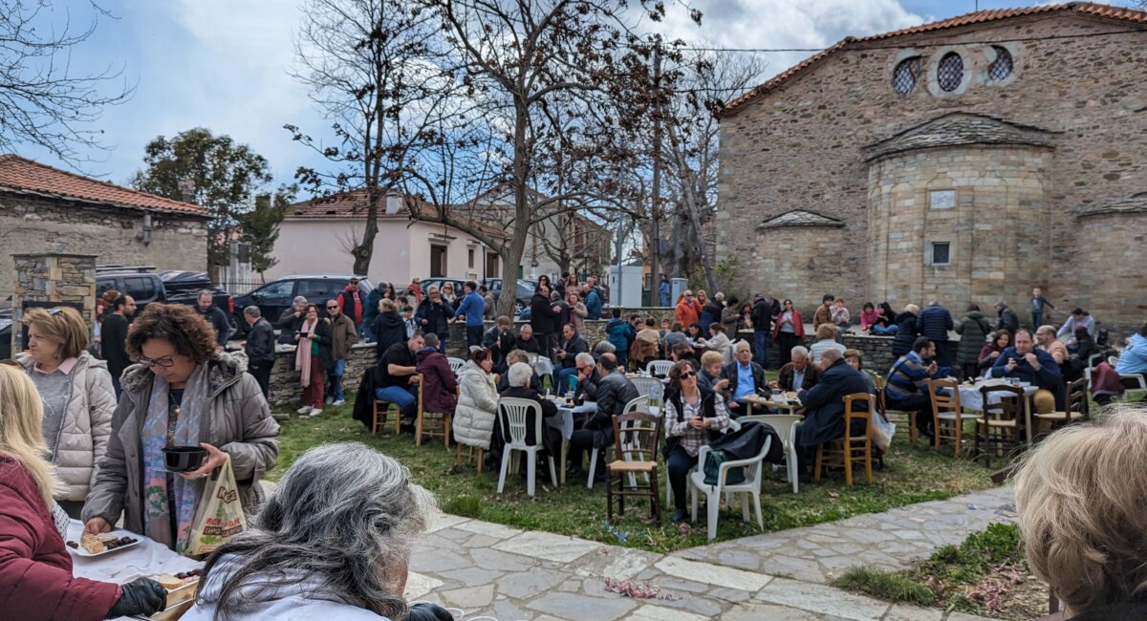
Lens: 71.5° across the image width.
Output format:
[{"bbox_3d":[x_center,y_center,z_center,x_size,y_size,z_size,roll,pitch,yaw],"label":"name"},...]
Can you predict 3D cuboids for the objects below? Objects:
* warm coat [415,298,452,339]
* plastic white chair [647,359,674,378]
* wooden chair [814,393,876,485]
[{"bbox_3d":[-2.340,0.150,13.300,0.600,0.720,0.400,1,1,-7],"label":"warm coat"},{"bbox_3d":[1.290,1.160,11.450,0.480,0.860,0.540,1,1,3],"label":"plastic white chair"},{"bbox_3d":[2.800,1.320,8.200,0.420,0.890,0.430,-1,3,-37],"label":"wooden chair"}]

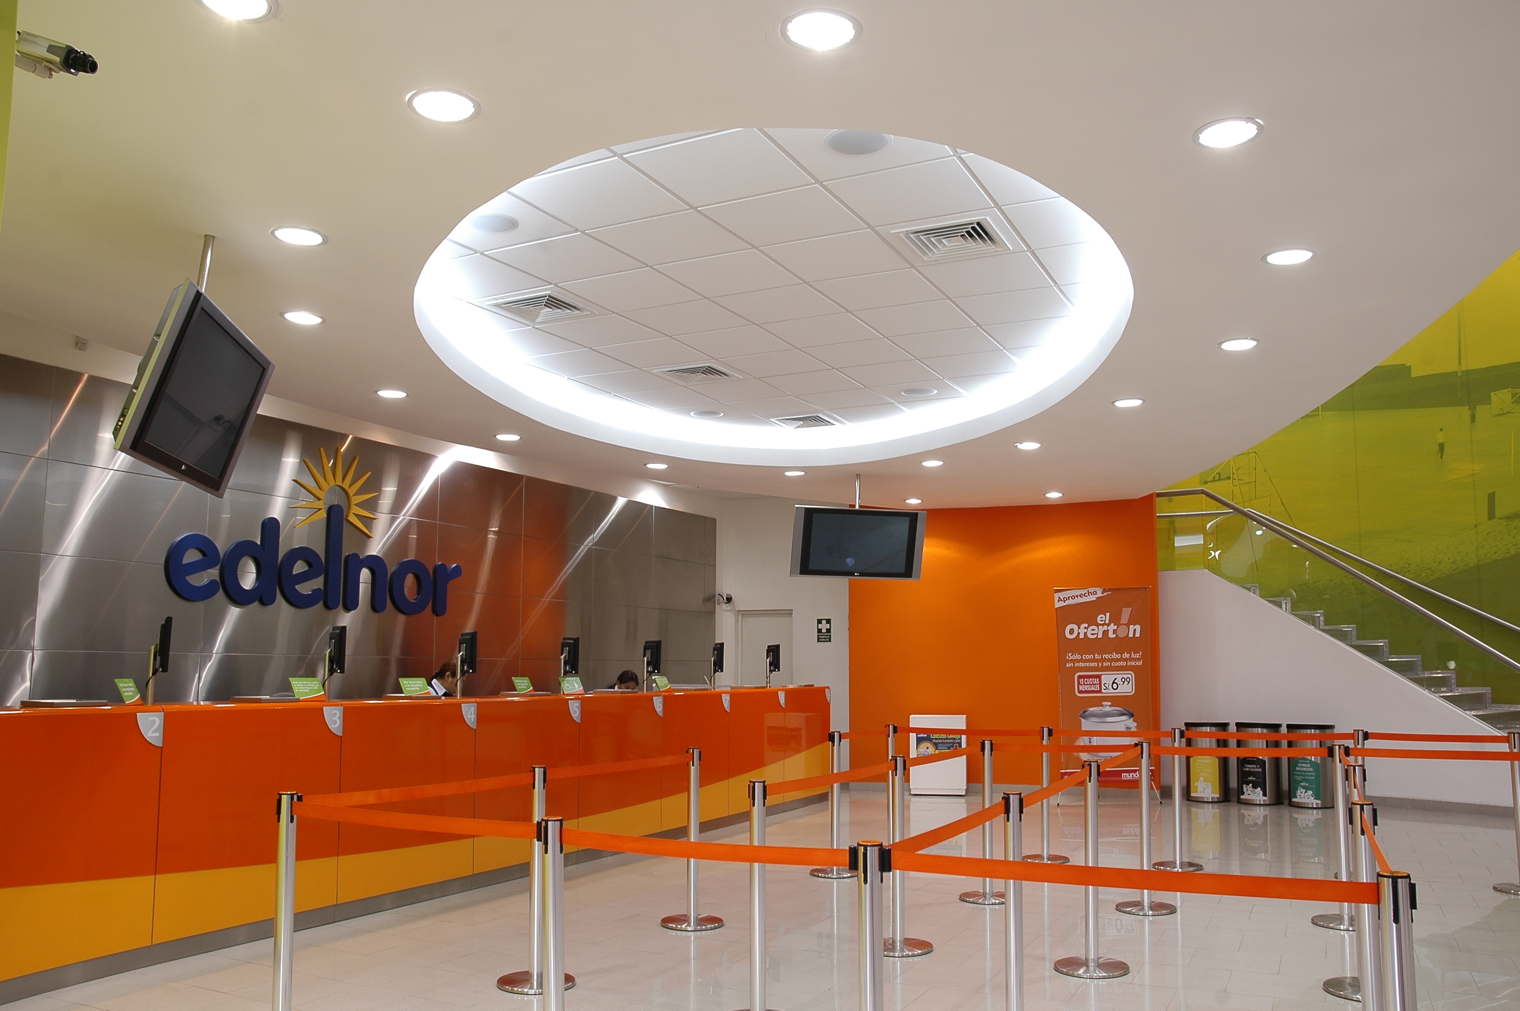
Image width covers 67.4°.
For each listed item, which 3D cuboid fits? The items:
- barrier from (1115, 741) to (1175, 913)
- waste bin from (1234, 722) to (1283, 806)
[{"bbox_3d":[2.351,1.948,6.937,0.356,0.990,0.356,-4,-9,27],"label":"barrier"},{"bbox_3d":[5.421,2.802,12.409,0.470,0.856,0.455,-6,-10,35],"label":"waste bin"}]

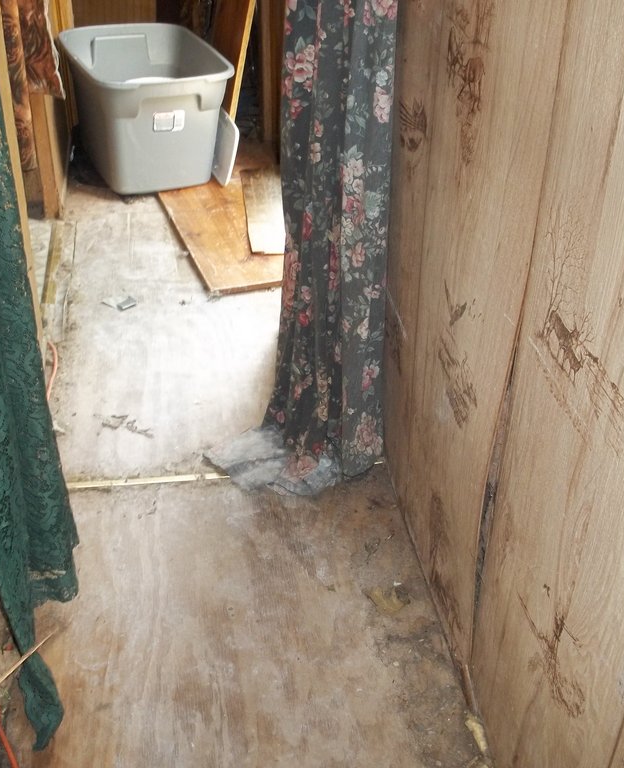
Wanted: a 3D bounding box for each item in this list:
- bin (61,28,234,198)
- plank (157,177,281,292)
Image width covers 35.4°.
[{"bbox_3d":[-0.660,-1.091,3.876,0.510,0.440,0.820,-12,35,-19],"label":"bin"},{"bbox_3d":[-0.270,-0.550,3.483,0.400,0.018,0.887,-9,35,-16],"label":"plank"}]

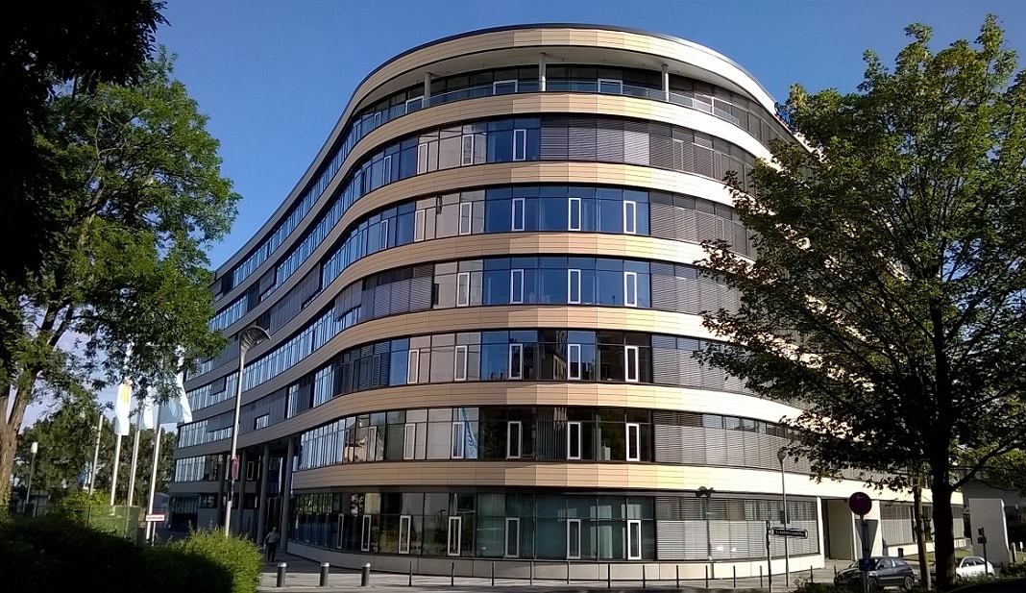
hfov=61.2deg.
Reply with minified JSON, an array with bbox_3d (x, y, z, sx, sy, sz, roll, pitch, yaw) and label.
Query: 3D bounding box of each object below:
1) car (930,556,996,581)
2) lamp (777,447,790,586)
[{"bbox_3d":[21.475,13.278,41.841,3.900,1.420,1.680,8,-15,-26],"label":"car"},{"bbox_3d":[11.875,9.565,37.874,0.500,5.890,0.500,-3,-14,17],"label":"lamp"}]

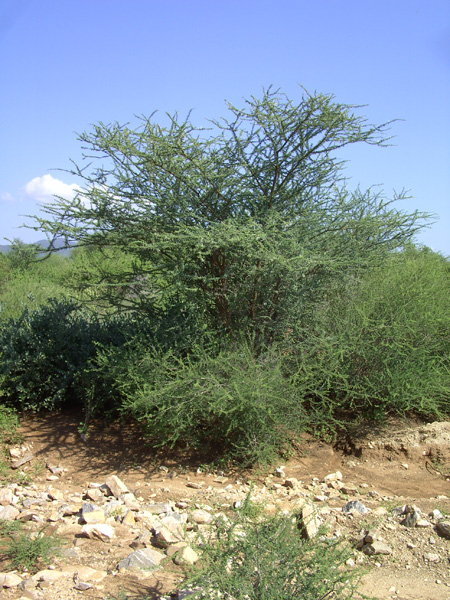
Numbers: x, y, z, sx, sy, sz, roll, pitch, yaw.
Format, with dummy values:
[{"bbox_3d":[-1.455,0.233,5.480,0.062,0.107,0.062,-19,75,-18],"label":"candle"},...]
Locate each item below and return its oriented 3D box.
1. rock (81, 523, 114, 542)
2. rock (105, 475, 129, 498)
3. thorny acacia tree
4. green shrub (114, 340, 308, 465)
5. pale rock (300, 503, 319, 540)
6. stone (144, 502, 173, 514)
[{"bbox_3d":[-0.785,1.411,3.949,0.206,0.103,0.134,0,4,0],"label":"rock"},{"bbox_3d":[-0.789,1.337,4.663,0.172,0.155,0.138,0,4,0],"label":"rock"},{"bbox_3d":[0.064,-0.725,7.500,4.400,3.442,3.800,0,4,0],"label":"thorny acacia tree"},{"bbox_3d":[-0.129,0.787,6.113,1.720,1.080,1.400,0,4,0],"label":"green shrub"},{"bbox_3d":[0.523,1.354,3.967,0.110,0.212,0.121,0,4,0],"label":"pale rock"},{"bbox_3d":[-0.499,1.542,4.743,0.219,0.047,0.121,0,2,-6],"label":"stone"}]

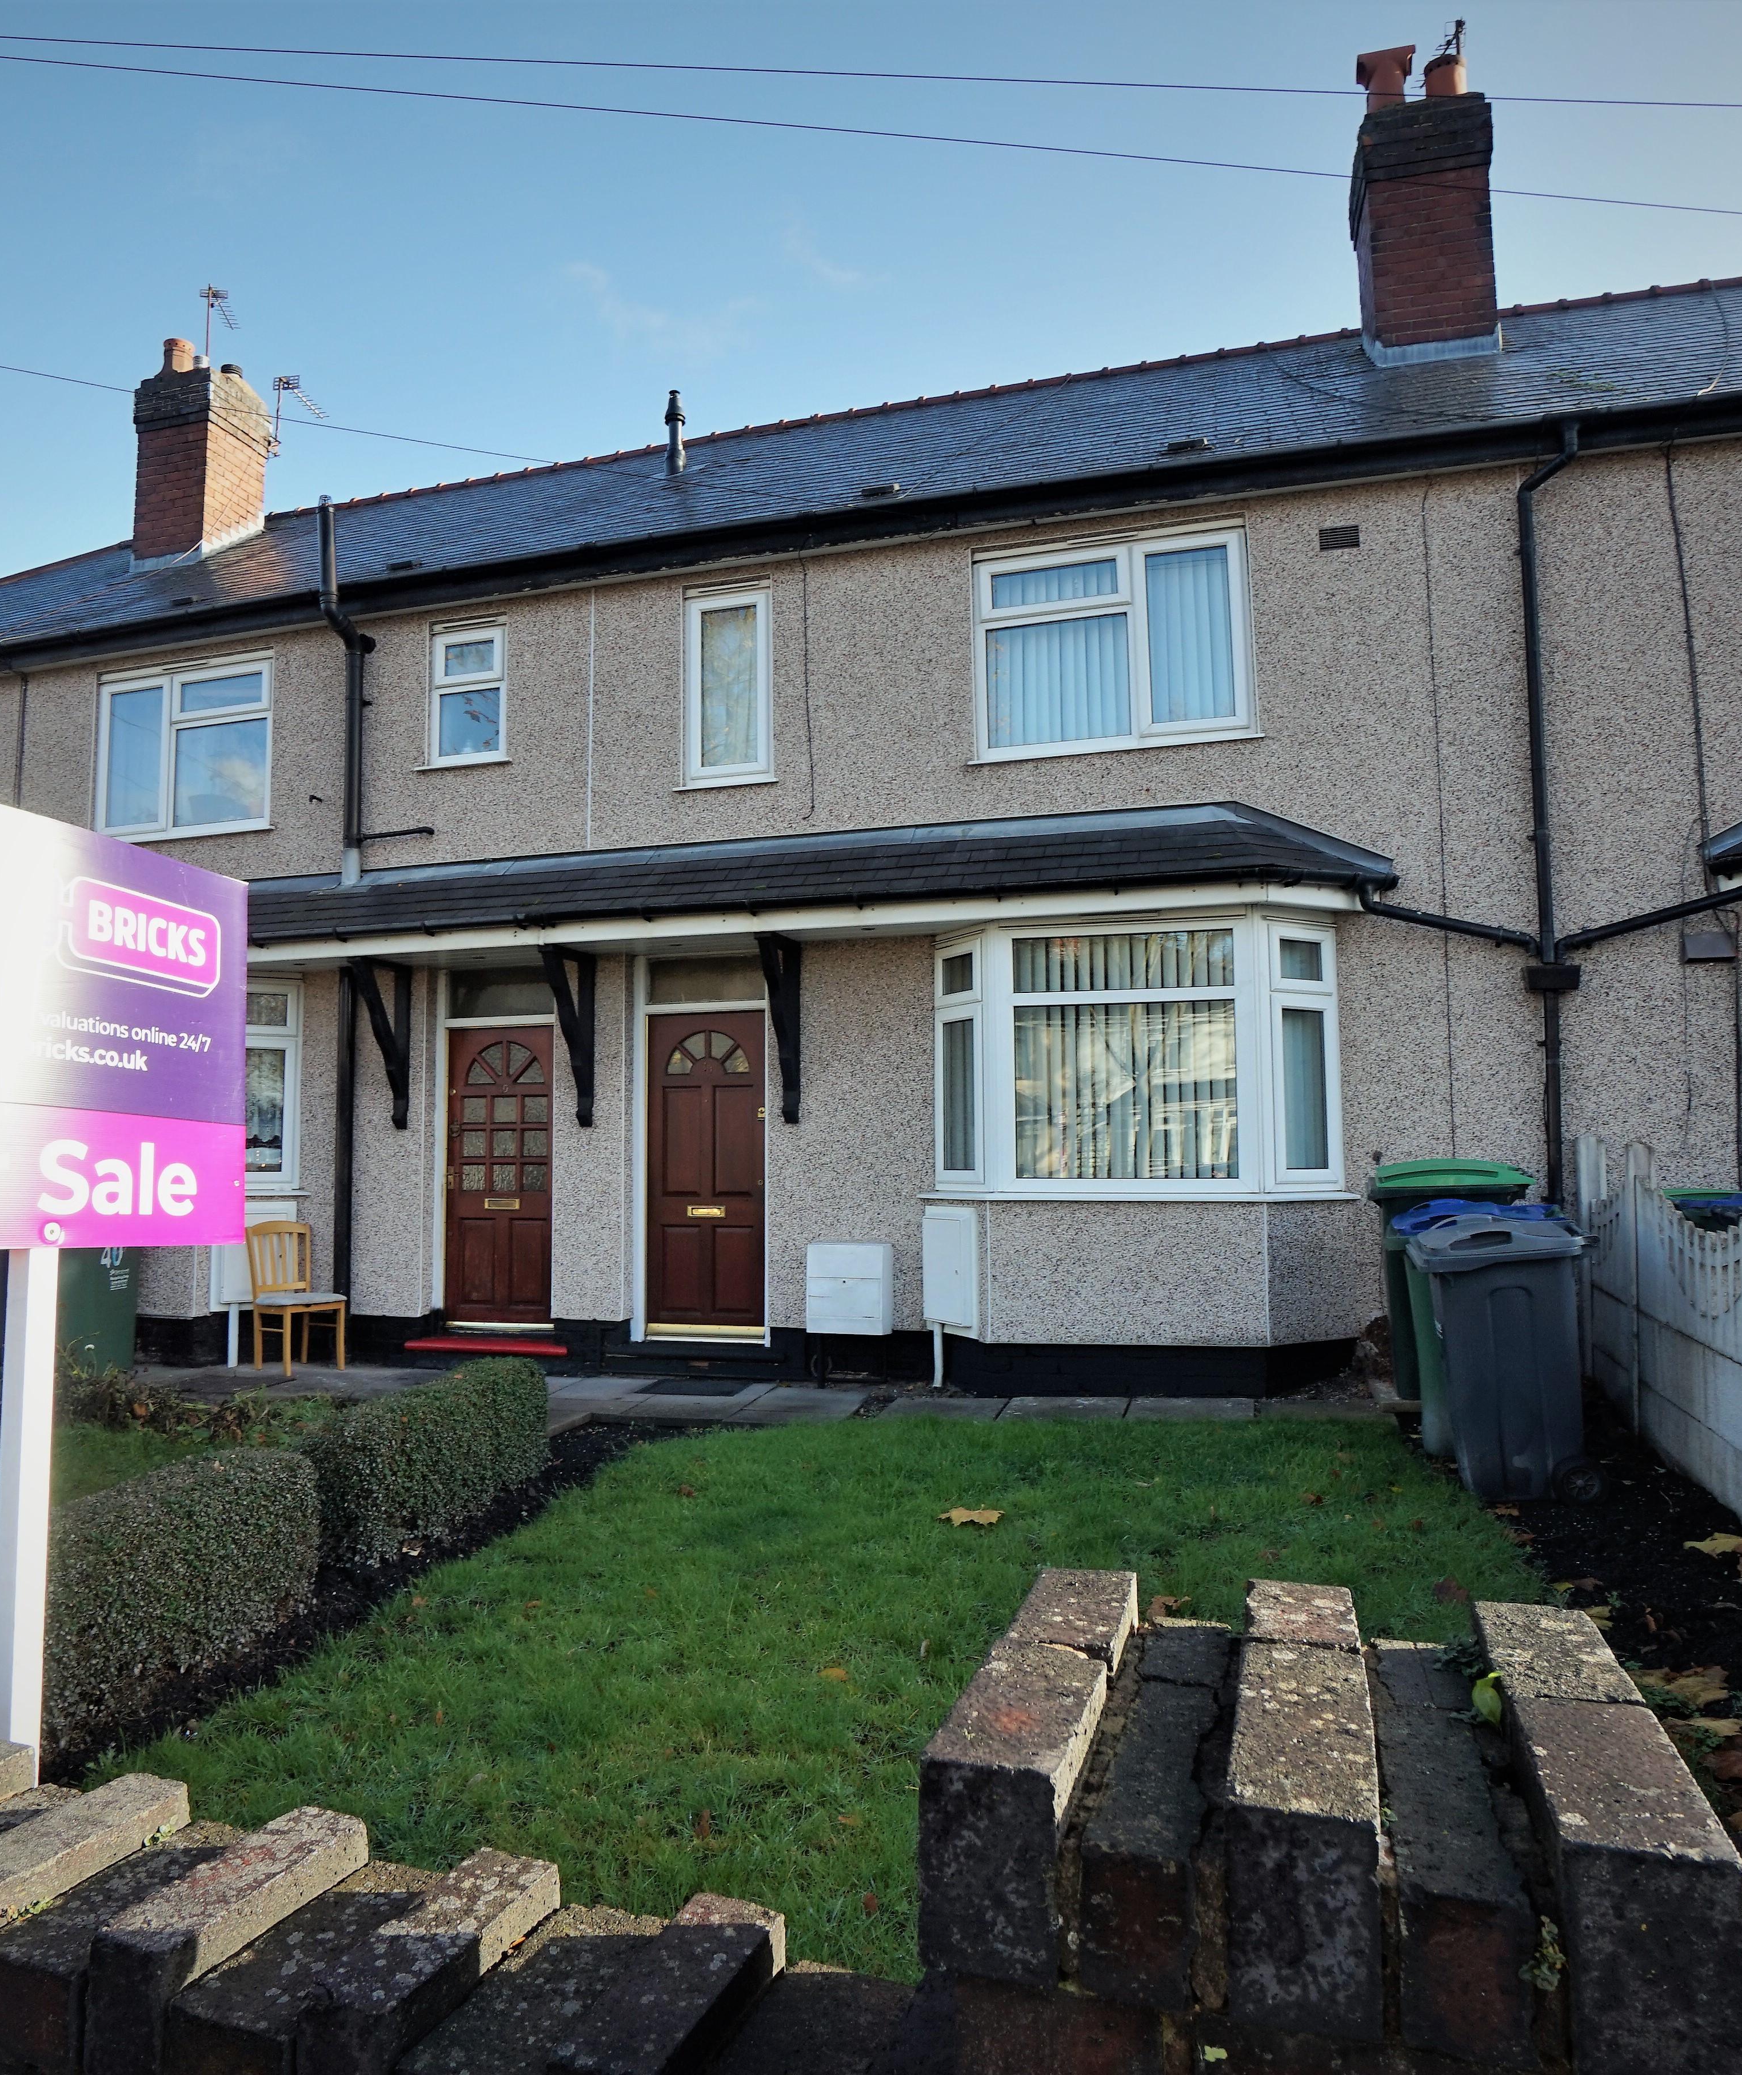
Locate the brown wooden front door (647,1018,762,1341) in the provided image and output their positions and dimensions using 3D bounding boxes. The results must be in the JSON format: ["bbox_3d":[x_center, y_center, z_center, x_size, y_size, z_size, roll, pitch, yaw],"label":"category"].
[{"bbox_3d":[-1.039,0.815,8.115,0.810,2.020,0.080,-2,-4,15],"label":"brown wooden front door"}]

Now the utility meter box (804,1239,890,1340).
[{"bbox_3d":[-0.129,1.530,7.923,0.485,0.555,0.220,-2,-4,15],"label":"utility meter box"}]

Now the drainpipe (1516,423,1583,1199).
[{"bbox_3d":[3.740,-0.710,6.981,0.240,5.075,0.280,-2,-4,15],"label":"drainpipe"}]

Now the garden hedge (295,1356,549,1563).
[{"bbox_3d":[-1.791,1.686,5.276,0.460,0.460,1.360,-2,-4,15],"label":"garden hedge"}]

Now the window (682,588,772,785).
[{"bbox_3d":[-0.899,-2.187,8.218,0.575,1.230,0.130,-2,-4,15],"label":"window"}]

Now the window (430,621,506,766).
[{"bbox_3d":[-2.806,-2.398,9.056,0.608,1.007,0.100,-2,-4,15],"label":"window"}]

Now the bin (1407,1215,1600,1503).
[{"bbox_3d":[2.555,1.263,5.296,0.680,1.070,0.570,-2,-4,12],"label":"bin"}]

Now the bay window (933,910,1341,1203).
[{"bbox_3d":[1.470,0.107,7.454,2.330,1.557,0.500,-2,-4,15],"label":"bay window"}]

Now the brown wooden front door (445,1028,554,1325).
[{"bbox_3d":[-2.520,0.937,8.854,0.825,2.027,0.070,-2,-4,15],"label":"brown wooden front door"}]

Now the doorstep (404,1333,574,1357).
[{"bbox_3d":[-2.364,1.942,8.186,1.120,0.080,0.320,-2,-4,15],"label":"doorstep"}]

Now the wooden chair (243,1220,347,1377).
[{"bbox_3d":[-3.853,1.743,8.750,0.510,0.970,0.450,-4,-5,38],"label":"wooden chair"}]

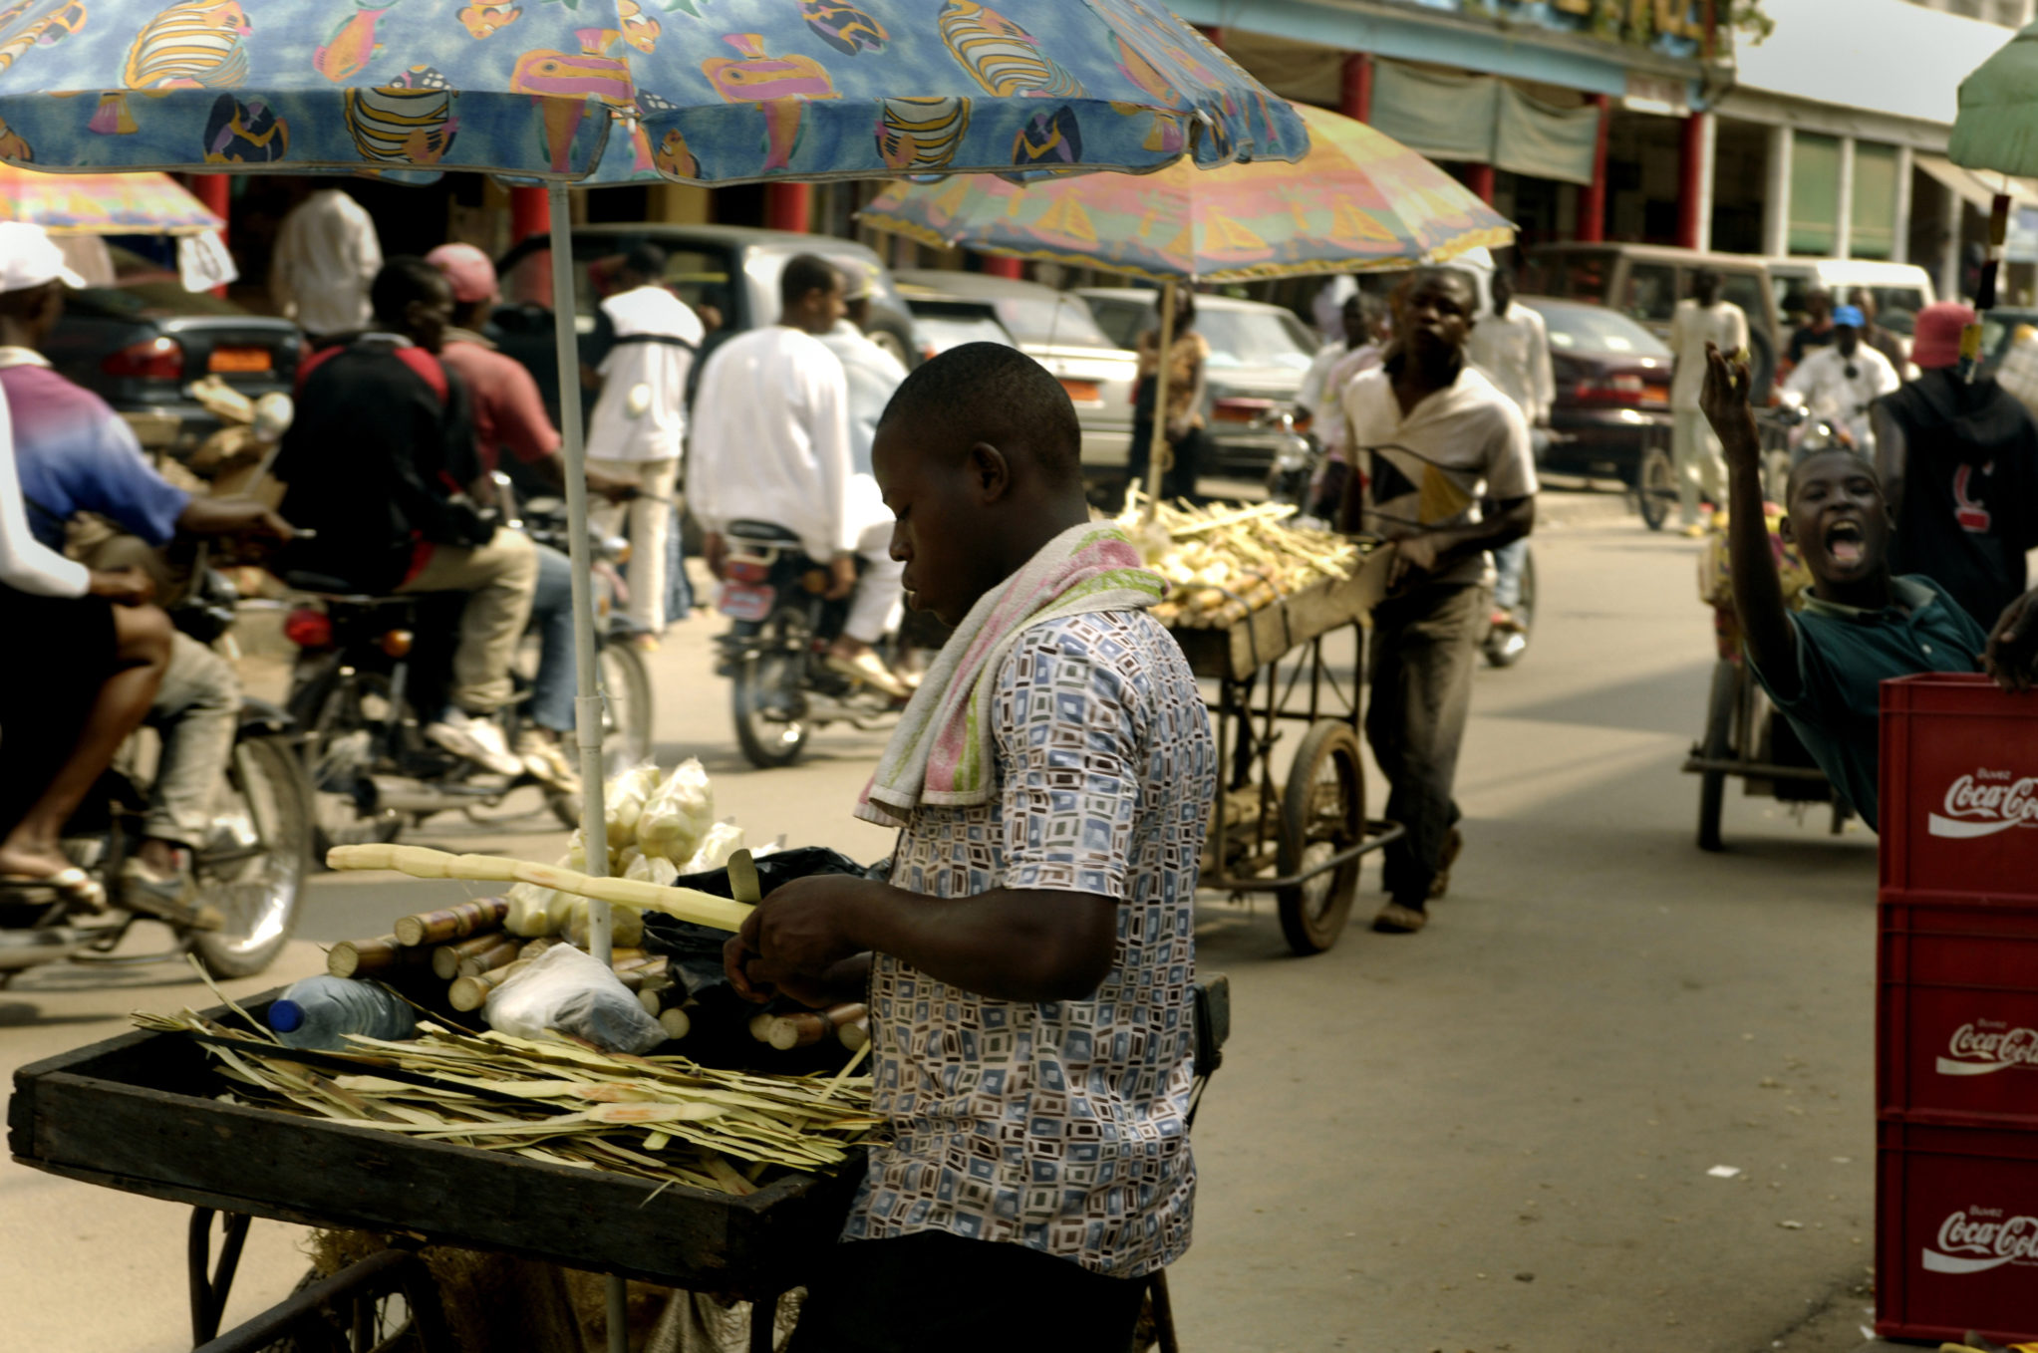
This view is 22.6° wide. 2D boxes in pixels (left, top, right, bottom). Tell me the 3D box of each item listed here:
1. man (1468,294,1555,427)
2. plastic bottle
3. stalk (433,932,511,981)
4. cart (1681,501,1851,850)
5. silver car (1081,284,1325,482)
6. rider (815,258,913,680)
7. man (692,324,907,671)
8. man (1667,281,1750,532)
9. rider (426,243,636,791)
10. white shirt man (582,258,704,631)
[{"bbox_3d":[2.046,-0.961,21.400,0.520,1.400,0.650,3,5,25],"label":"man"},{"bbox_3d":[-0.672,0.335,5.005,0.082,0.082,0.260,1,-3,15],"label":"plastic bottle"},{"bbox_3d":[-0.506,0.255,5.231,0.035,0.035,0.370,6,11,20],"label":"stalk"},{"bbox_3d":[2.500,-0.010,15.300,1.000,1.060,1.400,4,4,10],"label":"cart"},{"bbox_3d":[1.147,-2.194,38.000,1.720,1.450,4.400,-1,5,-22],"label":"silver car"},{"bbox_3d":[-0.420,-0.680,17.000,0.550,1.420,0.750,4,5,28],"label":"rider"},{"bbox_3d":[-0.693,-0.662,16.600,0.540,1.360,0.680,3,5,23],"label":"man"},{"bbox_3d":[4.430,-1.765,32.700,0.500,1.700,0.400,4,5,20],"label":"man"},{"bbox_3d":[-1.400,-0.442,14.050,0.600,1.480,0.750,4,5,30],"label":"rider"},{"bbox_3d":[-1.585,-0.970,21.500,0.500,1.700,0.380,4,5,18],"label":"white shirt man"}]

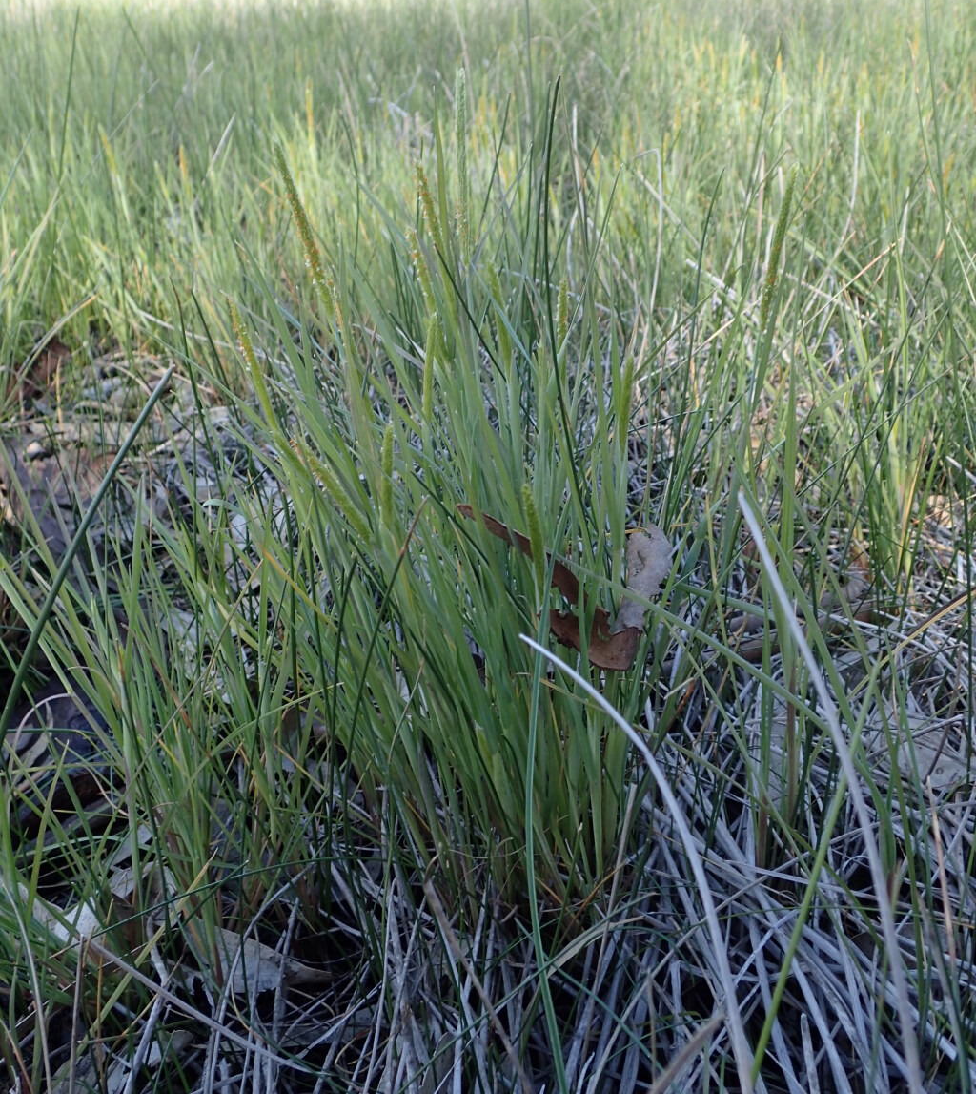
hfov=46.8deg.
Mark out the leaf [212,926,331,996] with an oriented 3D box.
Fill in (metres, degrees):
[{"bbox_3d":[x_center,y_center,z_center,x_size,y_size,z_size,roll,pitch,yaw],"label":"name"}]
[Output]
[{"bbox_3d":[-0.104,0.195,0.530,0.063,0.015,0.034,6,30,11],"label":"leaf"}]

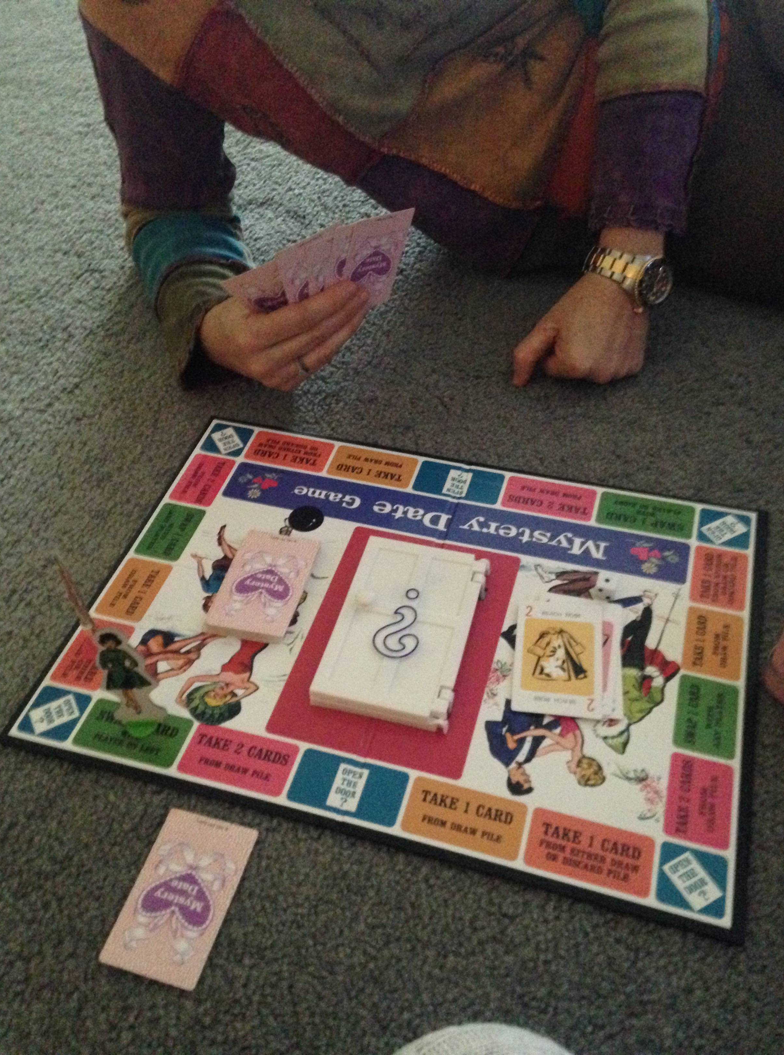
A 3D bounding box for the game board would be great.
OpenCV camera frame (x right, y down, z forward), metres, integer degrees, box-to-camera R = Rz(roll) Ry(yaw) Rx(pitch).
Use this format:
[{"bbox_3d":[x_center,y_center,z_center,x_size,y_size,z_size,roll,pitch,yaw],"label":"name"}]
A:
[{"bbox_3d":[0.018,0.068,0.728,0.476,0.009,0.347,11,47,13],"label":"game board"}]

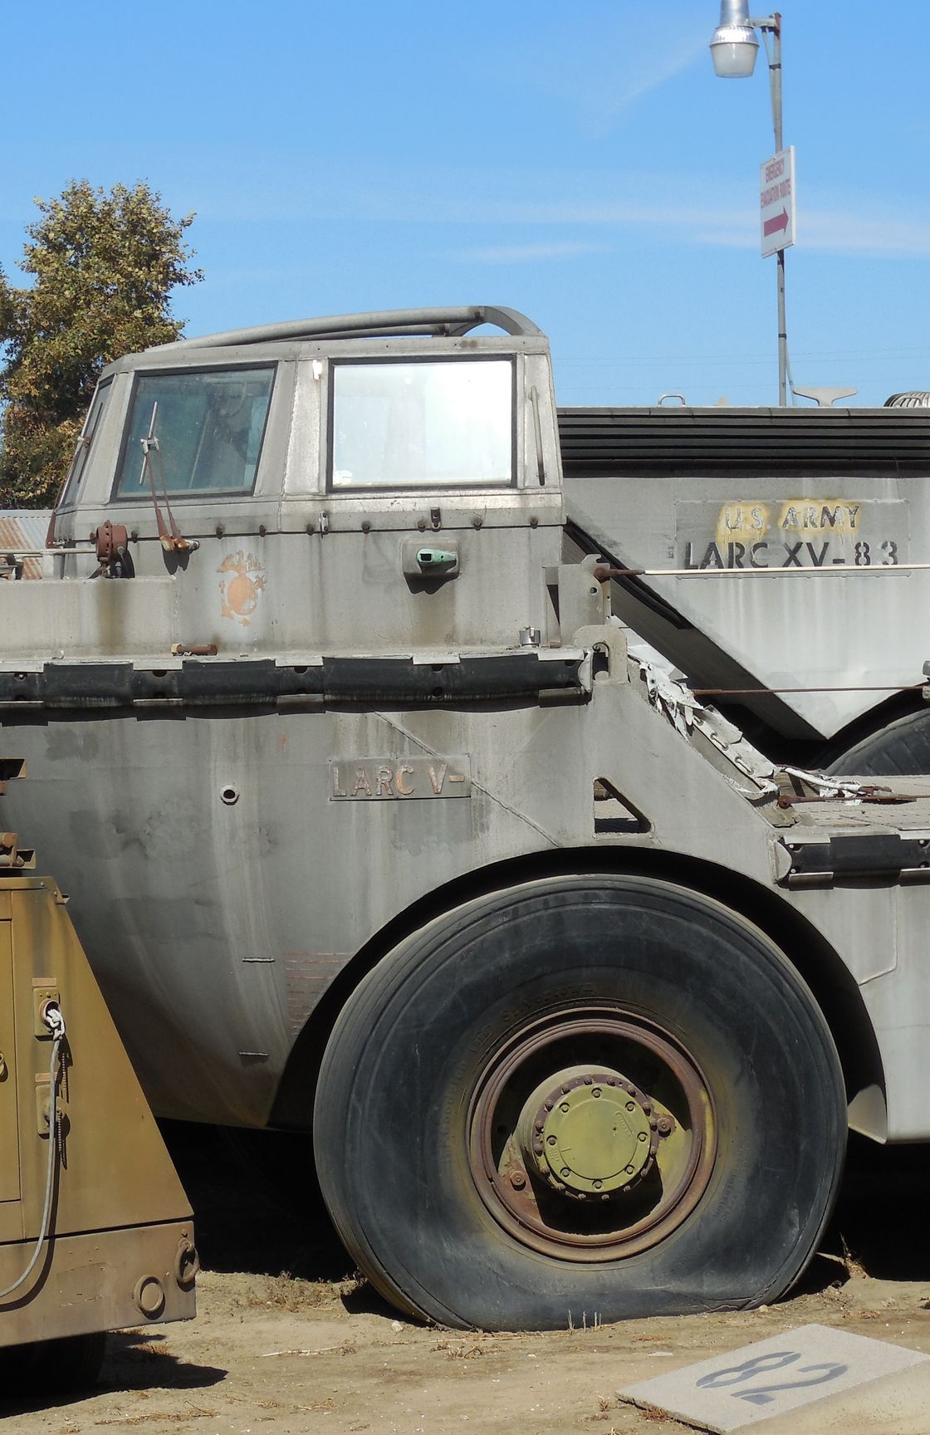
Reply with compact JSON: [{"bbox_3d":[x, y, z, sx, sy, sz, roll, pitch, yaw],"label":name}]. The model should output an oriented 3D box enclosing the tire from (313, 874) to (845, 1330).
[{"bbox_3d":[0.350,1.171,11.600,1.580,1.390,0.480,-1,-2,-11],"label":"tire"}]

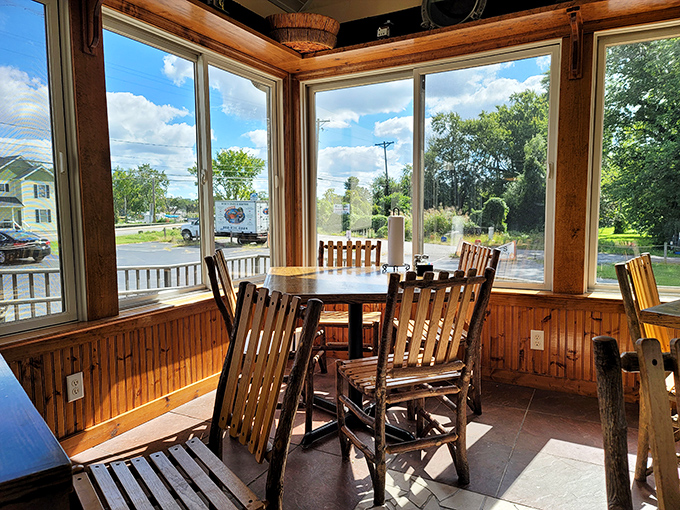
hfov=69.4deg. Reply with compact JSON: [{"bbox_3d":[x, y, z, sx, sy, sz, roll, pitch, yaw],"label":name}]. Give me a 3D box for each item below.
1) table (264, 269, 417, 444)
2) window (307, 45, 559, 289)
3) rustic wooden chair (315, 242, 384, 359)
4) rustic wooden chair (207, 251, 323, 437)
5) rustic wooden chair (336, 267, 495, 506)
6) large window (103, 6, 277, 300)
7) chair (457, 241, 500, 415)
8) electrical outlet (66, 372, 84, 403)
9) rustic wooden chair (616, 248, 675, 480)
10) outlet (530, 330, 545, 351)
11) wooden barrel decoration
[{"bbox_3d":[0.086,0.488,2.529,0.899,0.743,0.931,-1,5,-3],"label":"table"},{"bbox_3d":[0.511,-0.529,3.279,1.725,1.439,0.100,2,5,28],"label":"window"},{"bbox_3d":[0.054,0.365,3.126,0.439,0.888,0.524,0,5,6],"label":"rustic wooden chair"},{"bbox_3d":[-0.388,0.419,2.530,0.524,0.888,0.439,-1,5,-6],"label":"rustic wooden chair"},{"bbox_3d":[0.277,0.461,1.960,0.439,0.888,0.524,-2,5,-21],"label":"rustic wooden chair"},{"bbox_3d":[-0.792,-0.493,2.997,0.100,1.448,1.520,2,5,28],"label":"large window"},{"bbox_3d":[0.550,0.393,2.743,0.524,0.888,0.439,-2,5,-14],"label":"chair"},{"bbox_3d":[-1.184,0.593,2.200,0.008,0.115,0.071,2,5,28],"label":"electrical outlet"},{"bbox_3d":[1.431,0.450,1.962,0.439,0.888,0.524,-5,6,-42],"label":"rustic wooden chair"},{"bbox_3d":[1.188,0.513,2.949,0.071,0.115,0.008,2,5,28],"label":"outlet"},{"bbox_3d":[-0.248,-1.416,3.250,0.498,0.166,0.498,-1,5,0],"label":"wooden barrel decoration"}]

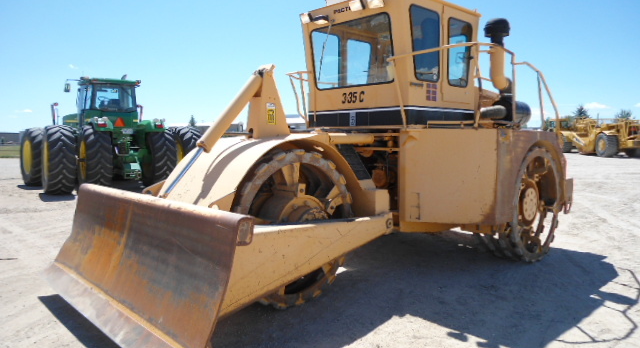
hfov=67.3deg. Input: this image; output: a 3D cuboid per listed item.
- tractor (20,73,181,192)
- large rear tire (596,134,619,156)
[{"bbox_3d":[-7.274,-1.360,15.667,4.300,3.500,6.800,-4,6,-42],"label":"tractor"},{"bbox_3d":[23.046,-2.304,38.536,0.750,1.930,1.930,0,4,-3],"label":"large rear tire"}]

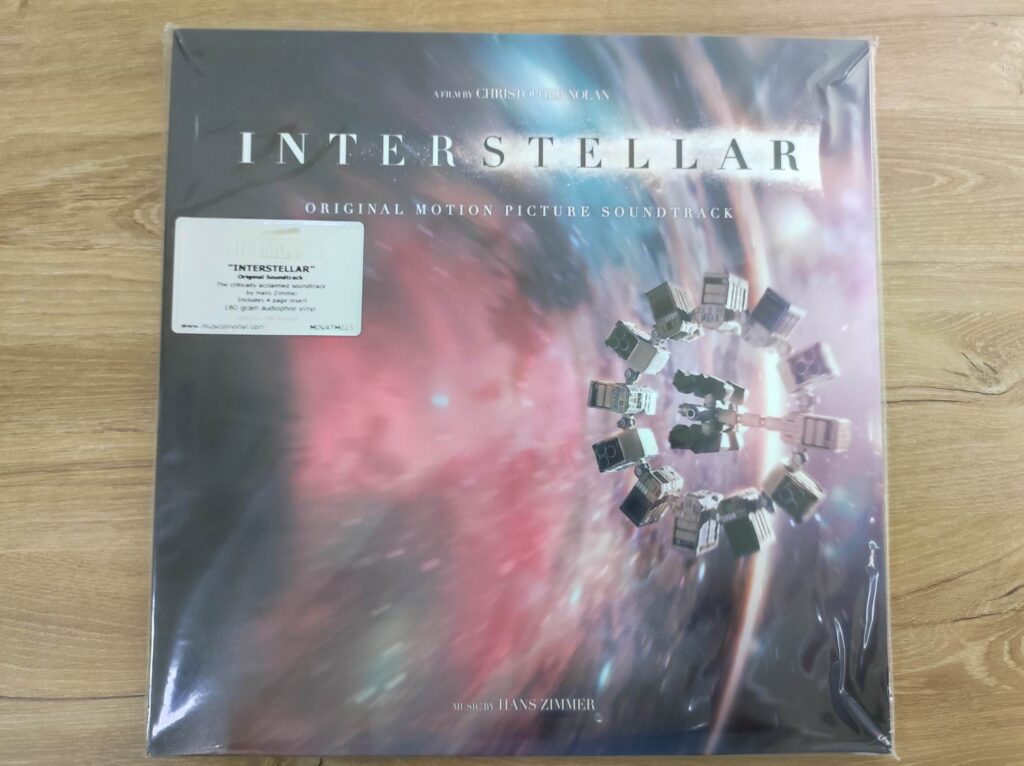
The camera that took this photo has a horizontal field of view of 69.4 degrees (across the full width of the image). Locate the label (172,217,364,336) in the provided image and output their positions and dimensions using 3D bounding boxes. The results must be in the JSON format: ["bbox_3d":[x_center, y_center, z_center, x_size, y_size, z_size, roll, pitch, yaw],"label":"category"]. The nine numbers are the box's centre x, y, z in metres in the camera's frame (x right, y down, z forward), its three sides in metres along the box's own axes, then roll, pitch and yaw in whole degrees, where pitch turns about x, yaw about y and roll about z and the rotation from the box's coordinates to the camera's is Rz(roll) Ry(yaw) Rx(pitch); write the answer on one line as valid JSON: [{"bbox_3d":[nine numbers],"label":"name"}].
[{"bbox_3d":[-0.107,-0.046,0.324,0.083,0.001,0.051,1,86,-1],"label":"label"}]

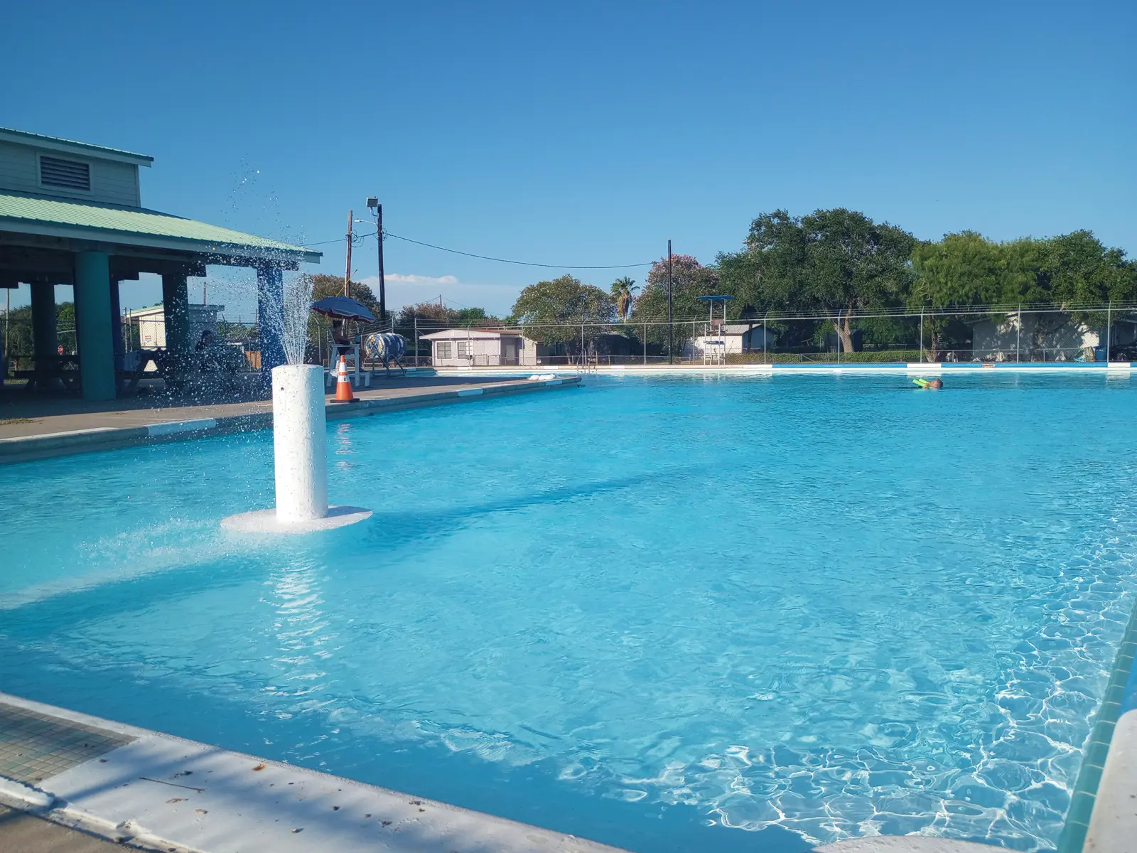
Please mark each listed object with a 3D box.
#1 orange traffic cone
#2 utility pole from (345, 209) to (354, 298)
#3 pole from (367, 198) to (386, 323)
[{"bbox_3d":[-3.426,-0.726,14.050,0.350,0.710,0.350,0,5,9],"label":"orange traffic cone"},{"bbox_3d":[-12.930,-7.992,54.002,0.320,9.355,0.320,2,4,-14],"label":"utility pole"},{"bbox_3d":[-9.447,-6.998,45.503,0.750,8.492,0.500,-2,5,-11],"label":"pole"}]

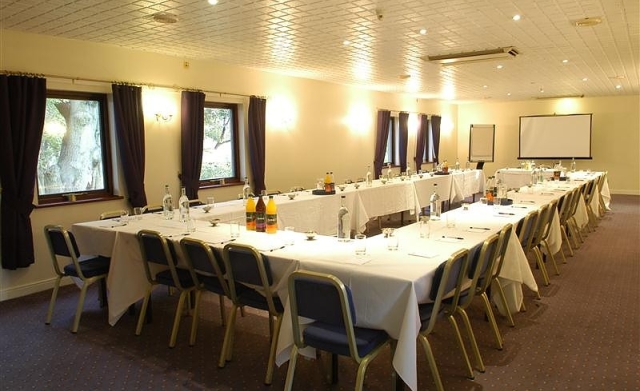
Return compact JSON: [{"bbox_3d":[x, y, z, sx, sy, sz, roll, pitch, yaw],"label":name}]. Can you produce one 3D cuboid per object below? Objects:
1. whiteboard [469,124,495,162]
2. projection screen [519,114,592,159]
[{"bbox_3d":[4.673,-1.502,12.821,0.700,1.050,0.050,2,7,27],"label":"whiteboard"},{"bbox_3d":[6.362,-1.586,11.991,1.830,1.180,0.060,4,8,37],"label":"projection screen"}]

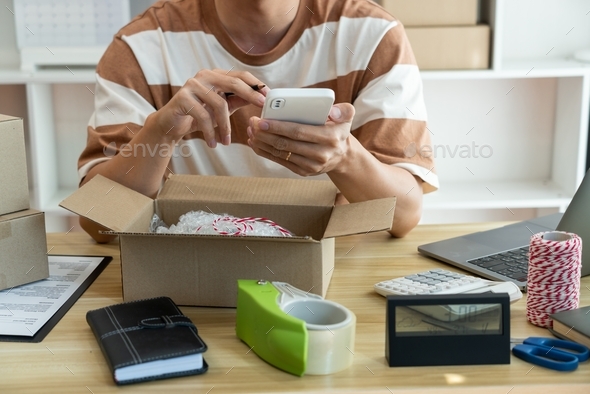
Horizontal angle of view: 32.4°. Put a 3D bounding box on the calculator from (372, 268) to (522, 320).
[{"bbox_3d":[0.191,0.114,1.286,0.118,0.029,0.140,-10,17,-34],"label":"calculator"}]

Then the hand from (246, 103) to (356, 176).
[{"bbox_3d":[0.008,-0.071,1.270,0.138,0.087,0.095,0,14,0],"label":"hand"}]

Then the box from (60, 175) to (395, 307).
[{"bbox_3d":[-0.078,0.055,1.328,0.410,0.126,0.335,1,14,7],"label":"box"}]

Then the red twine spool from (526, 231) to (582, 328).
[{"bbox_3d":[0.306,0.098,1.200,0.057,0.101,0.057,0,14,0],"label":"red twine spool"}]

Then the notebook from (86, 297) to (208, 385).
[{"bbox_3d":[-0.168,0.158,1.136,0.104,0.022,0.178,-6,15,-20],"label":"notebook"}]

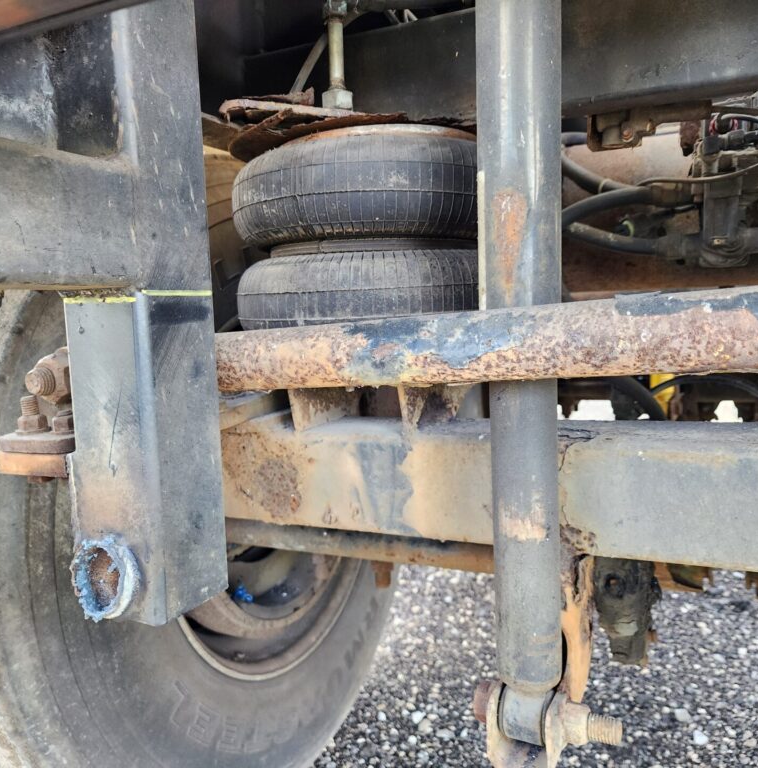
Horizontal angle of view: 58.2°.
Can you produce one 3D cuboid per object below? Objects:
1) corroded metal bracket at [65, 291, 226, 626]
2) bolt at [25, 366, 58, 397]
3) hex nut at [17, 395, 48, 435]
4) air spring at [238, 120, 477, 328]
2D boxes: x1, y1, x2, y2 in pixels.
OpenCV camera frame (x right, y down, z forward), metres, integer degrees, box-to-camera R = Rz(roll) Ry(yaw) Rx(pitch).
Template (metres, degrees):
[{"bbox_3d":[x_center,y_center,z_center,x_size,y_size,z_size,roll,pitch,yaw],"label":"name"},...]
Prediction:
[{"bbox_3d":[-0.195,0.055,0.558,0.096,0.252,0.085,0,5,28],"label":"corroded metal bracket"},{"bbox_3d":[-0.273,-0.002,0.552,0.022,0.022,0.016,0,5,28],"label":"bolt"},{"bbox_3d":[-0.285,0.025,0.560,0.027,0.032,0.027,0,5,28],"label":"hex nut"},{"bbox_3d":[0.000,-0.137,0.780,0.320,0.250,0.320,0,5,28],"label":"air spring"}]

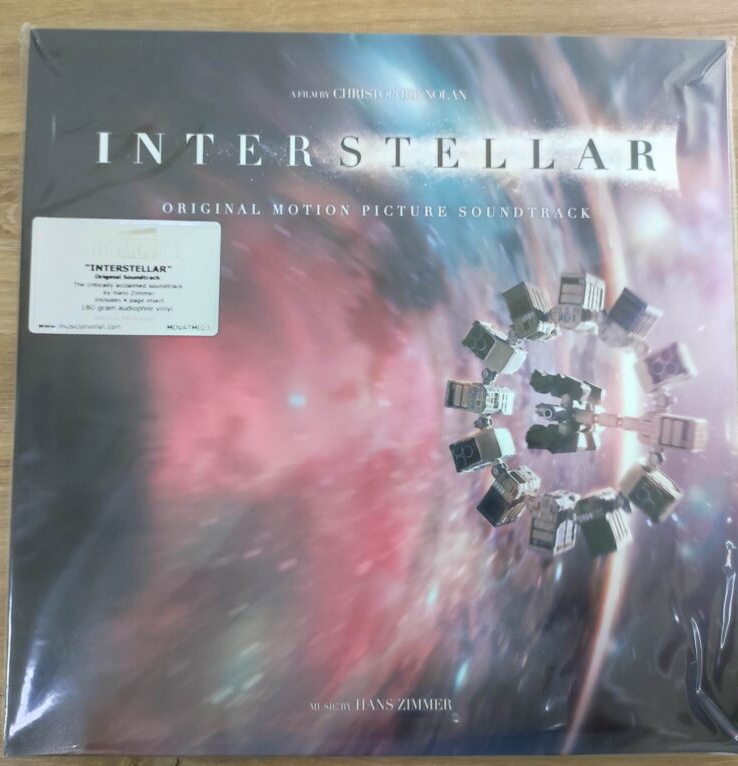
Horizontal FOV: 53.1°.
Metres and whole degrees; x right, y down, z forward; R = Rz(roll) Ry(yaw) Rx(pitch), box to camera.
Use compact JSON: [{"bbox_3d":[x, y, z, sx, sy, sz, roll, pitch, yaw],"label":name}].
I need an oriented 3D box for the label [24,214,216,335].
[{"bbox_3d":[-0.107,-0.046,0.324,0.083,0.001,0.051,1,86,-1],"label":"label"}]

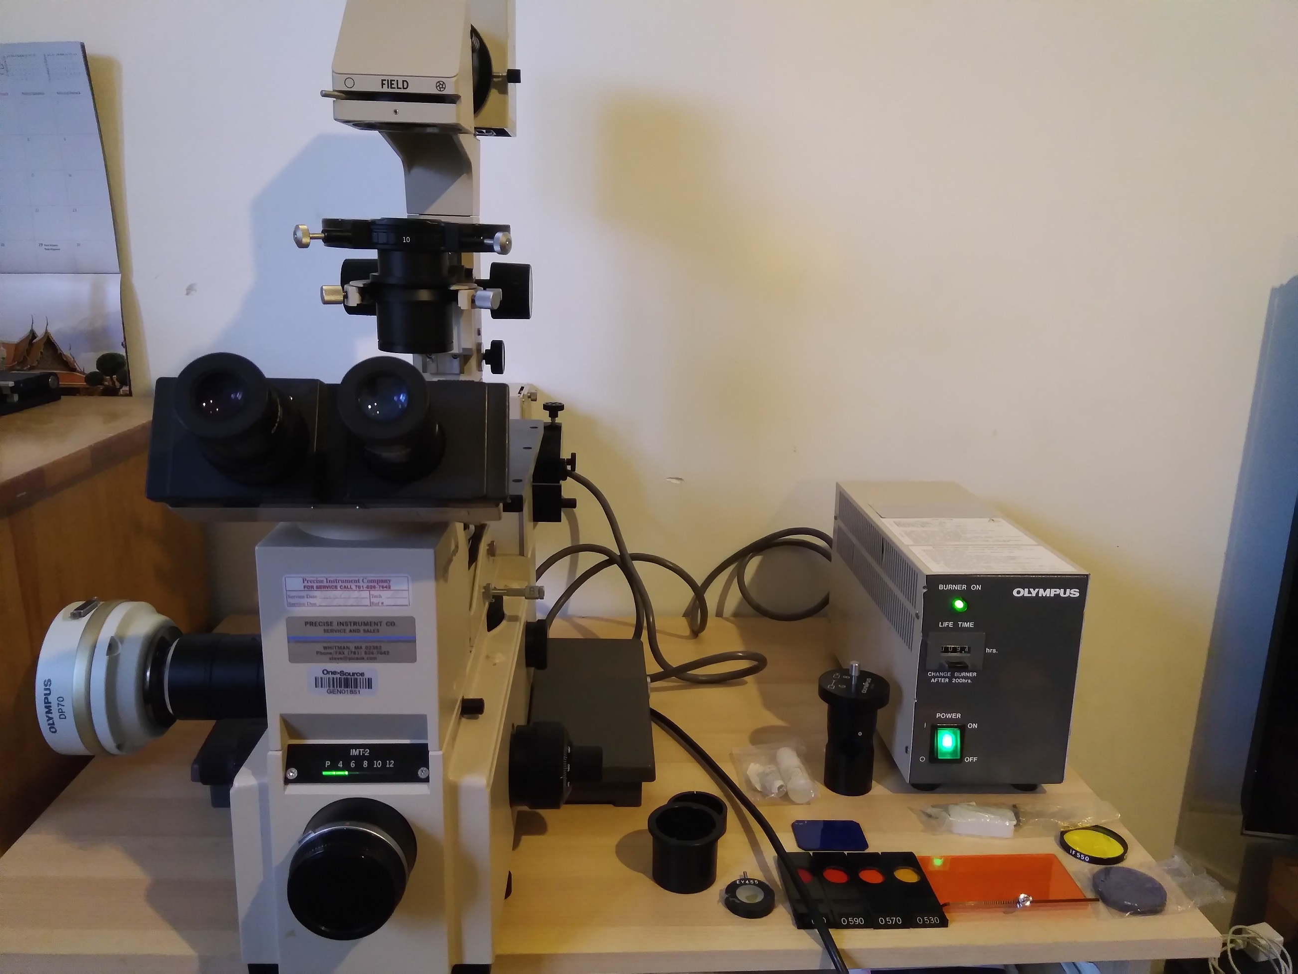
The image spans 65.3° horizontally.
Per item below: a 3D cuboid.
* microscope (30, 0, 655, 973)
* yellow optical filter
[{"bbox_3d":[-0.191,-0.074,0.734,0.396,0.640,0.575,0,14,-3],"label":"microscope"},{"bbox_3d":[0.324,0.261,0.737,0.045,0.005,0.045,0,14,-3],"label":"yellow optical filter"}]

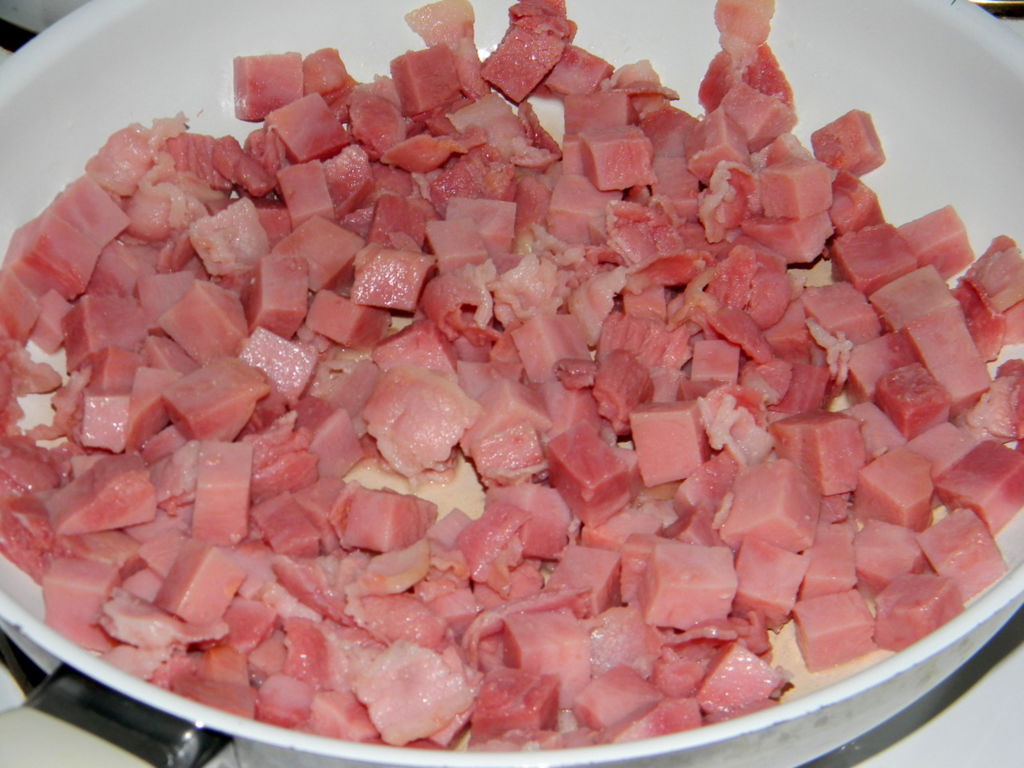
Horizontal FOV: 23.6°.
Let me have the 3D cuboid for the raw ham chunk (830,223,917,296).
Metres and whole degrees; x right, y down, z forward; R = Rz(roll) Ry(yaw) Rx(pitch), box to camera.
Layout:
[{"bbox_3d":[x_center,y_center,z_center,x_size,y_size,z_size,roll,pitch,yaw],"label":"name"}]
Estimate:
[{"bbox_3d":[0.085,-0.026,0.577,0.014,0.014,0.014,-20,54,-12],"label":"raw ham chunk"}]

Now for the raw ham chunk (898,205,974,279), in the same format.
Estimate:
[{"bbox_3d":[0.101,-0.033,0.585,0.014,0.011,0.010,-25,47,3],"label":"raw ham chunk"}]

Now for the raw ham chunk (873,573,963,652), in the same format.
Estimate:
[{"bbox_3d":[0.083,0.046,0.503,0.013,0.010,0.014,-1,27,31],"label":"raw ham chunk"}]

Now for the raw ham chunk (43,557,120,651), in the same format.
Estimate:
[{"bbox_3d":[-0.090,0.046,0.511,0.014,0.014,0.013,6,18,-1],"label":"raw ham chunk"}]

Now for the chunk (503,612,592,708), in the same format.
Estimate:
[{"bbox_3d":[0.008,0.055,0.494,0.015,0.013,0.014,-4,24,-10],"label":"chunk"}]

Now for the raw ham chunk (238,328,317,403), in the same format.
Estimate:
[{"bbox_3d":[-0.053,-0.004,0.555,0.015,0.012,0.010,25,64,4],"label":"raw ham chunk"}]

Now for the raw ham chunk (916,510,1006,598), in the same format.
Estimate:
[{"bbox_3d":[0.094,0.035,0.510,0.011,0.012,0.012,-33,50,2],"label":"raw ham chunk"}]

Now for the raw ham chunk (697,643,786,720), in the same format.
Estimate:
[{"bbox_3d":[0.046,0.062,0.488,0.012,0.010,0.013,16,43,21],"label":"raw ham chunk"}]

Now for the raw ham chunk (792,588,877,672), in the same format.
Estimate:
[{"bbox_3d":[0.066,0.050,0.503,0.013,0.011,0.009,-15,46,-2],"label":"raw ham chunk"}]

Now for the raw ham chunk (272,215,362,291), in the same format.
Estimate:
[{"bbox_3d":[-0.046,-0.030,0.580,0.015,0.008,0.016,27,50,26],"label":"raw ham chunk"}]

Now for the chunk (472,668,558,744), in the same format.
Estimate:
[{"bbox_3d":[0.000,0.065,0.487,0.014,0.008,0.013,0,22,13],"label":"chunk"}]

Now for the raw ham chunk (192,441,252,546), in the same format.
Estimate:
[{"bbox_3d":[-0.063,0.023,0.529,0.011,0.016,0.015,3,39,-9],"label":"raw ham chunk"}]

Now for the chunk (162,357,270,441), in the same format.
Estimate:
[{"bbox_3d":[-0.066,0.004,0.548,0.018,0.010,0.011,-21,55,-33],"label":"chunk"}]

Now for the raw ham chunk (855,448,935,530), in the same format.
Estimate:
[{"bbox_3d":[0.083,0.025,0.531,0.010,0.015,0.013,-28,55,-20],"label":"raw ham chunk"}]

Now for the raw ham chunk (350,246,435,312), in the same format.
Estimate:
[{"bbox_3d":[-0.027,-0.024,0.566,0.015,0.011,0.014,9,14,2],"label":"raw ham chunk"}]

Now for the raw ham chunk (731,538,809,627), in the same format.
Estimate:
[{"bbox_3d":[0.053,0.042,0.506,0.012,0.013,0.012,13,65,7],"label":"raw ham chunk"}]

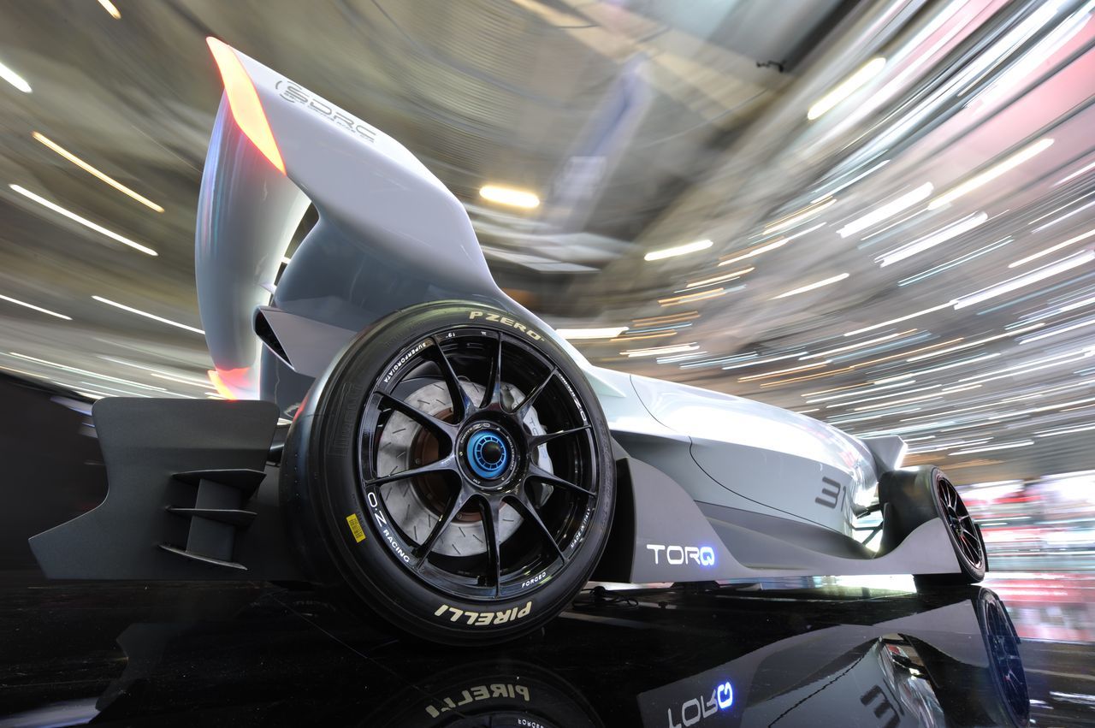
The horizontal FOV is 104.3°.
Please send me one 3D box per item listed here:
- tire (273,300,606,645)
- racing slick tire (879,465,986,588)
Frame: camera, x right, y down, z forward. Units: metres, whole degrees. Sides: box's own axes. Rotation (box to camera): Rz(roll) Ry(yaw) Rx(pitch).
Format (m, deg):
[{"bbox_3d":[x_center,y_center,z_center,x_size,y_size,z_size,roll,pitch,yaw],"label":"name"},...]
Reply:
[{"bbox_3d":[-0.180,0.218,0.936,0.670,0.670,0.310,16,-28,-32],"label":"tire"},{"bbox_3d":[2.397,0.999,2.659,0.670,0.670,0.290,16,-28,-32],"label":"racing slick tire"}]

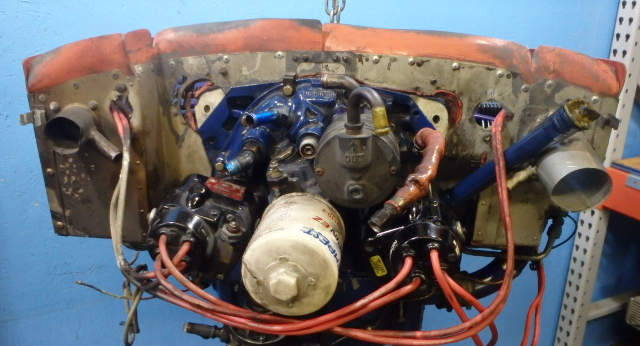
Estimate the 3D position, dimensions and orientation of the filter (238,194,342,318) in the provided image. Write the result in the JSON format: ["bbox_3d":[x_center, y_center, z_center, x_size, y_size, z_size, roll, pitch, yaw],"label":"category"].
[{"bbox_3d":[-0.026,0.086,0.534,0.095,0.095,0.112,3,24,7],"label":"filter"}]

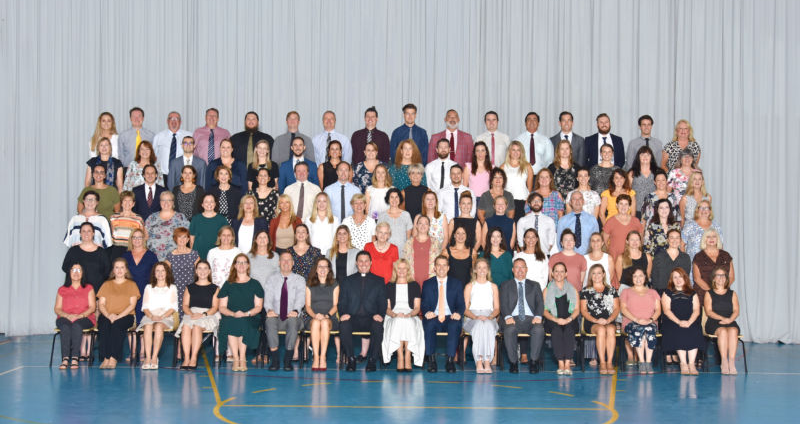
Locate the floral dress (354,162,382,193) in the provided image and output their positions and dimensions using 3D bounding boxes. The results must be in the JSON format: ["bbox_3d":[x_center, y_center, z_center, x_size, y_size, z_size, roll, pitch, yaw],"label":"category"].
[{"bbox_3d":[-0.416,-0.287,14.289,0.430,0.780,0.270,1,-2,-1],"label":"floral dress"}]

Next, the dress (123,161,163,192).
[{"bbox_3d":[-3.417,-0.372,14.191,0.520,0.600,0.280,1,-2,-8],"label":"dress"}]

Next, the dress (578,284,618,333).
[{"bbox_3d":[2.373,1.174,12.630,0.450,0.570,0.470,0,-2,6],"label":"dress"}]

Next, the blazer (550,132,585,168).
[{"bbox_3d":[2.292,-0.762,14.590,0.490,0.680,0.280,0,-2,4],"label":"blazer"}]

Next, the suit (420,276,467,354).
[{"bbox_3d":[0.507,1.232,12.570,0.540,0.930,0.640,1,-2,1],"label":"suit"}]

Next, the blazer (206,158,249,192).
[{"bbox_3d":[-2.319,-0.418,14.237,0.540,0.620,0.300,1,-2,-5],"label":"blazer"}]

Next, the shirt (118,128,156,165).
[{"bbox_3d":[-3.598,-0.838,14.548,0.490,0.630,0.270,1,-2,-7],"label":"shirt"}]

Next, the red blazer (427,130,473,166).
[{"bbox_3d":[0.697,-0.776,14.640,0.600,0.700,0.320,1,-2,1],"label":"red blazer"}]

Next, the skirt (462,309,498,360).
[{"bbox_3d":[0.954,1.432,12.465,0.430,0.560,0.540,0,-2,2],"label":"skirt"}]

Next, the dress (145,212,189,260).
[{"bbox_3d":[-2.950,0.335,13.540,0.570,0.670,0.340,1,-2,-7],"label":"dress"}]

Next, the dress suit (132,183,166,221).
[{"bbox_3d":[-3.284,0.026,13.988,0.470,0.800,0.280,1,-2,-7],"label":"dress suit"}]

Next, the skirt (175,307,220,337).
[{"bbox_3d":[-2.383,1.311,12.620,0.540,0.340,0.500,1,-2,1],"label":"skirt"}]

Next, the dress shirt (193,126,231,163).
[{"bbox_3d":[-2.572,-0.847,14.590,0.530,0.660,0.310,1,-2,-5],"label":"dress shirt"}]

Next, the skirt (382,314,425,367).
[{"bbox_3d":[0.041,1.505,12.553,0.500,0.570,0.560,1,-2,0],"label":"skirt"}]

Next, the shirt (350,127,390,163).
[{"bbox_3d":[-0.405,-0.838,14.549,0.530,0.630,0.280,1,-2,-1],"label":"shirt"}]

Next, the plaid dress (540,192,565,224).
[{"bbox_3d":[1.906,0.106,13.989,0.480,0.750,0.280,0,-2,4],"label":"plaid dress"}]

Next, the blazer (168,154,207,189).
[{"bbox_3d":[-2.836,-0.400,14.209,0.520,0.720,0.300,1,-2,-5],"label":"blazer"}]

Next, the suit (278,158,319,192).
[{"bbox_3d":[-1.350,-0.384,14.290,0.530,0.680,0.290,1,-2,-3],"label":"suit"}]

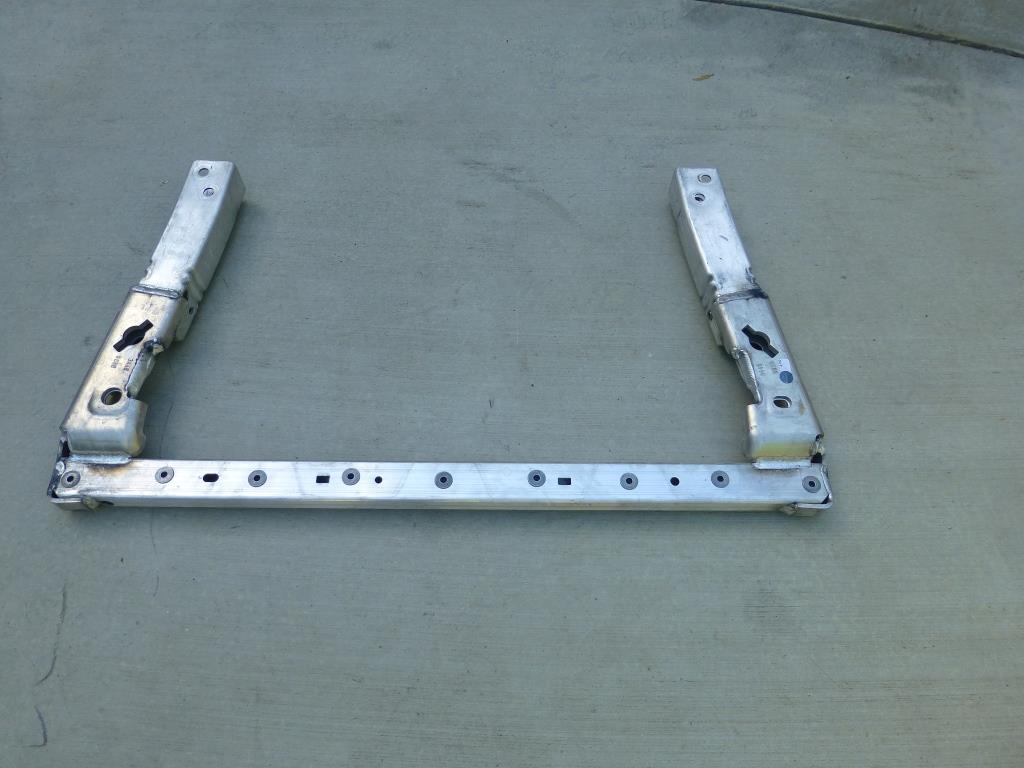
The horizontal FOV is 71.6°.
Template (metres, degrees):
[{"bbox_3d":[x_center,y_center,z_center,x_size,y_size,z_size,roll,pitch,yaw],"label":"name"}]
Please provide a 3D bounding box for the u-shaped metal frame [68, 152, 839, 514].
[{"bbox_3d":[-0.081,-0.087,0.954,0.920,0.074,0.514,0,62,0],"label":"u-shaped metal frame"}]

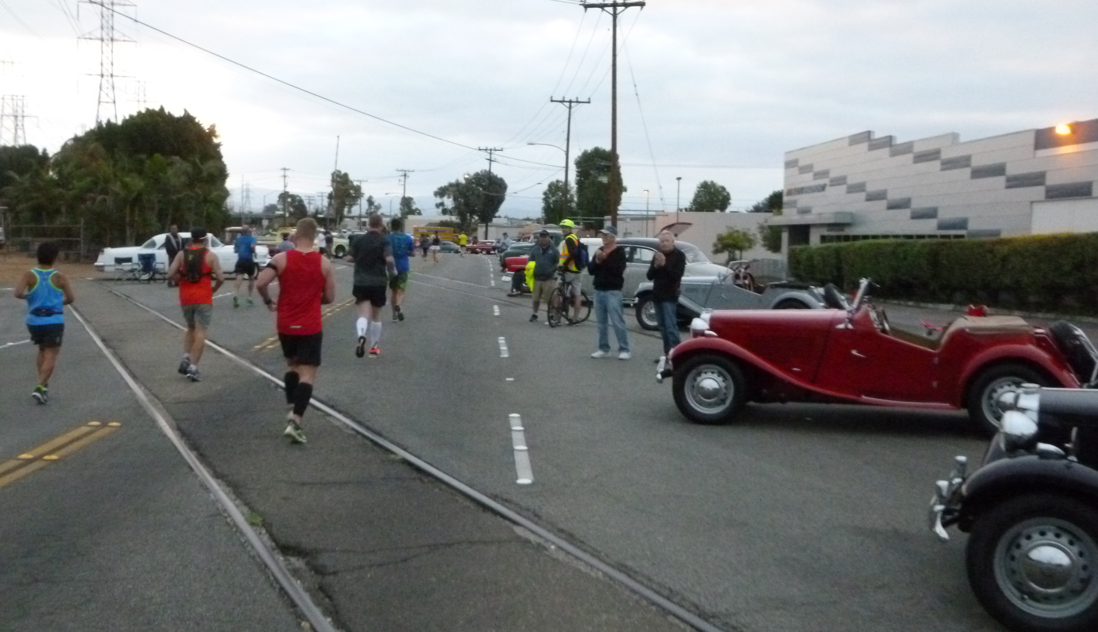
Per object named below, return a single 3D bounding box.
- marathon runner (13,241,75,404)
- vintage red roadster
[{"bbox_3d":[-4.915,0.063,10.500,0.600,1.580,0.500,0,4,-12],"label":"marathon runner"},{"bbox_3d":[2.872,0.300,9.505,3.680,1.270,1.490,2,4,16],"label":"vintage red roadster"}]

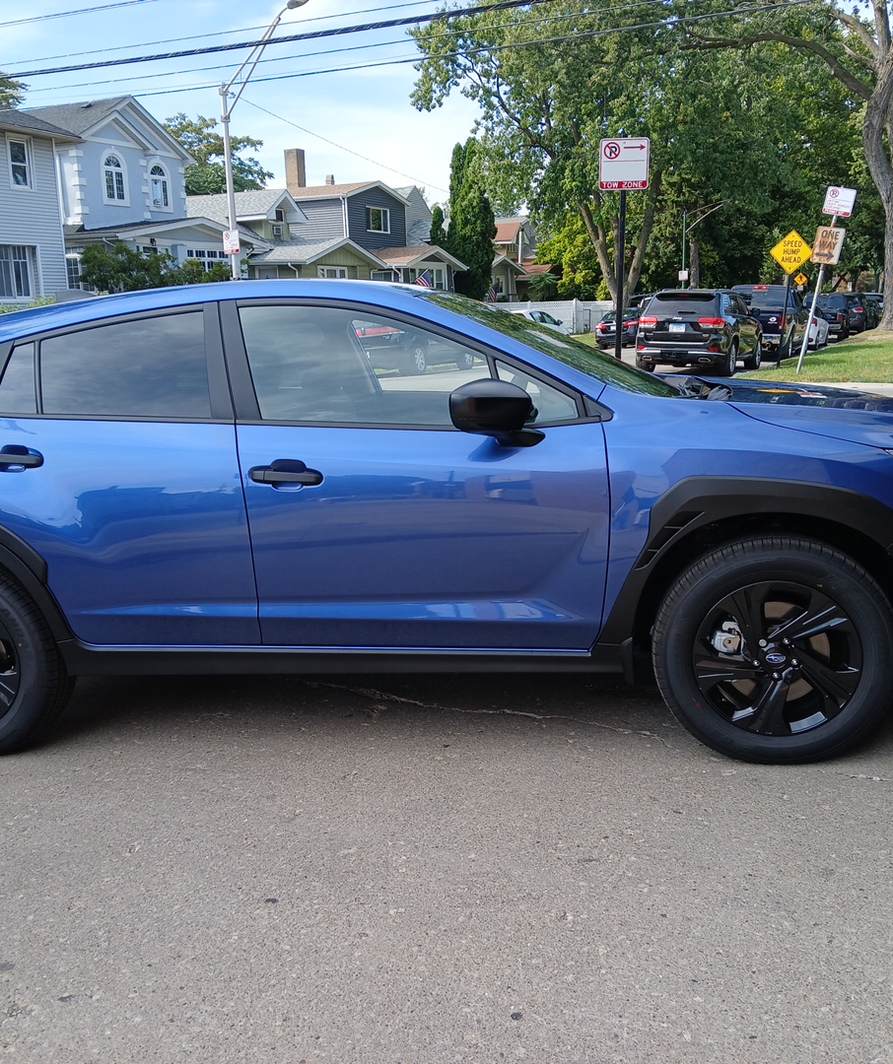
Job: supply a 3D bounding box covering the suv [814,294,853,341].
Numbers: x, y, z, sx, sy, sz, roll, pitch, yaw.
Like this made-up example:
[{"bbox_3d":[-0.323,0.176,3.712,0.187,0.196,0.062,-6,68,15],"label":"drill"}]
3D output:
[{"bbox_3d":[15.359,-8.734,42.874,1.950,1.800,5.200,5,14,26],"label":"suv"}]

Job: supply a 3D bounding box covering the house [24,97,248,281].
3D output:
[{"bbox_3d":[-14.080,-10.478,36.927,11.500,8.100,8.400,5,14,26],"label":"house"}]

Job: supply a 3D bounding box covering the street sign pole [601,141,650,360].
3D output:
[{"bbox_3d":[1.632,-2.198,9.964,0.457,2.864,0.070,1,12,9],"label":"street sign pole"}]

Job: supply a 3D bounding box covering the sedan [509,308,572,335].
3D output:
[{"bbox_3d":[2.144,-5.864,31.752,1.820,1.460,4.650,5,14,26],"label":"sedan"}]

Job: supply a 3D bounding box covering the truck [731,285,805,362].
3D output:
[{"bbox_3d":[9.019,-6.014,30.141,2.000,1.930,5.750,5,14,26],"label":"truck"}]

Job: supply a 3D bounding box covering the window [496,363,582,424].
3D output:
[{"bbox_3d":[0.278,-0.417,3.166,0.250,0.200,0.040,-2,-9,11],"label":"window"}]

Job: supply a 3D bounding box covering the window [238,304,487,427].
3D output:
[{"bbox_3d":[-0.257,-0.522,3.305,0.861,0.393,0.040,2,-12,8],"label":"window"}]

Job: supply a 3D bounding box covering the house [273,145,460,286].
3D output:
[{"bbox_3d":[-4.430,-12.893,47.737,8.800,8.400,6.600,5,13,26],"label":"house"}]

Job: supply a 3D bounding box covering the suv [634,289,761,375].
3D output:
[{"bbox_3d":[5.533,-4.401,23.215,1.945,1.770,4.820,5,14,25],"label":"suv"}]

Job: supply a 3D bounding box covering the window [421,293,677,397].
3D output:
[{"bbox_3d":[0.417,-0.664,3.898,0.907,0.110,1.420,26,16,4],"label":"window"}]

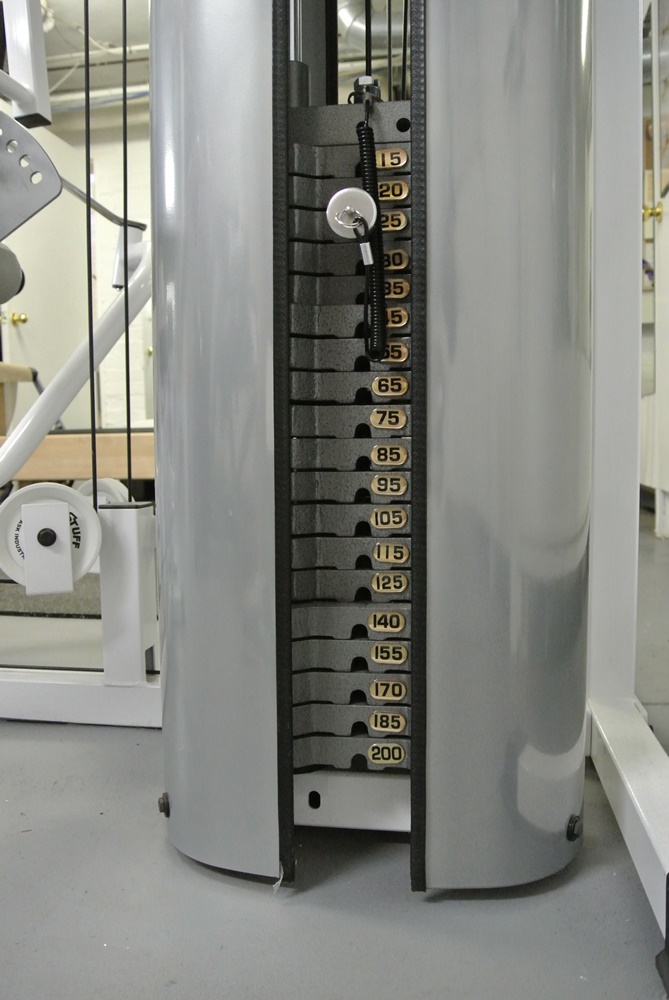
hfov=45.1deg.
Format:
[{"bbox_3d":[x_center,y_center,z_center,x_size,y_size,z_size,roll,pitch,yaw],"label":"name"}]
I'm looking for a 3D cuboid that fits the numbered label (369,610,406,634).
[{"bbox_3d":[0.042,0.098,0.645,0.030,0.017,0.003,0,4,7],"label":"numbered label"}]

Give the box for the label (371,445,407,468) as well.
[{"bbox_3d":[0.047,-0.038,0.690,0.032,0.017,0.003,0,2,5],"label":"label"}]

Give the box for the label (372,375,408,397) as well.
[{"bbox_3d":[0.045,-0.092,0.652,0.030,0.017,0.003,0,4,7],"label":"label"}]

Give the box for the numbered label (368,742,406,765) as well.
[{"bbox_3d":[0.042,0.205,0.652,0.030,0.017,0.003,0,4,7],"label":"numbered label"}]

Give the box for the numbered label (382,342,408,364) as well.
[{"bbox_3d":[0.045,-0.119,0.651,0.030,0.017,0.003,0,4,7],"label":"numbered label"}]

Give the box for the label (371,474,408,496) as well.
[{"bbox_3d":[0.045,-0.012,0.658,0.030,0.017,0.003,0,4,7],"label":"label"}]

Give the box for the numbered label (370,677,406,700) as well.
[{"bbox_3d":[0.044,0.153,0.648,0.030,0.017,0.003,0,4,7],"label":"numbered label"}]

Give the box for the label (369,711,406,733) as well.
[{"bbox_3d":[0.047,0.193,0.700,0.032,0.017,0.003,0,2,5],"label":"label"}]

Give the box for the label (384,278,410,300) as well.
[{"bbox_3d":[0.049,-0.179,0.684,0.032,0.017,0.003,0,2,5],"label":"label"}]

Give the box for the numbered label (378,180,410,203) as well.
[{"bbox_3d":[0.048,-0.261,0.680,0.032,0.017,0.003,0,2,5],"label":"numbered label"}]

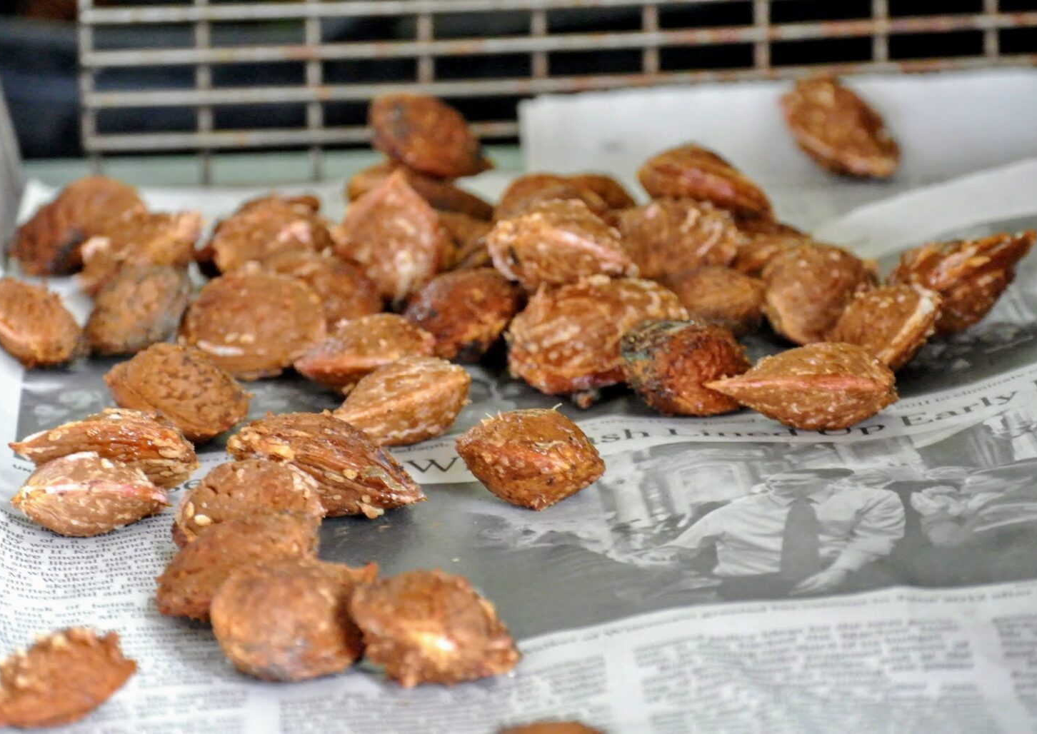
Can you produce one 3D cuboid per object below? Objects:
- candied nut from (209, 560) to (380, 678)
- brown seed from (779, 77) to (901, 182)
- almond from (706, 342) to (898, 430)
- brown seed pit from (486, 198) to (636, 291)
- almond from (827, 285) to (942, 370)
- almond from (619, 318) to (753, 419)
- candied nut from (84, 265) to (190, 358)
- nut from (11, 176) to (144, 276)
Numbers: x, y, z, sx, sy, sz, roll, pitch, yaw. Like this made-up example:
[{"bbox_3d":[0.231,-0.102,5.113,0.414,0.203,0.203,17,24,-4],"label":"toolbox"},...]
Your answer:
[{"bbox_3d":[-0.040,0.045,0.943,0.030,0.018,0.025,-4,42,-9],"label":"candied nut"},{"bbox_3d":[0.071,-0.053,1.165,0.031,0.014,0.021,34,49,15],"label":"brown seed"},{"bbox_3d":[0.054,0.004,1.006,0.036,0.016,0.025,1,20,0],"label":"almond"},{"bbox_3d":[0.010,-0.027,1.175,0.035,0.019,0.025,15,11,15],"label":"brown seed pit"},{"bbox_3d":[0.081,-0.009,1.158,0.025,0.016,0.031,4,29,24],"label":"almond"},{"bbox_3d":[0.034,0.000,1.056,0.026,0.018,0.024,6,23,14],"label":"almond"},{"bbox_3d":[-0.076,-0.011,1.040,0.028,0.015,0.021,-26,40,-38],"label":"candied nut"},{"bbox_3d":[-0.103,-0.033,1.225,0.033,0.018,0.025,-27,36,-4],"label":"nut"}]

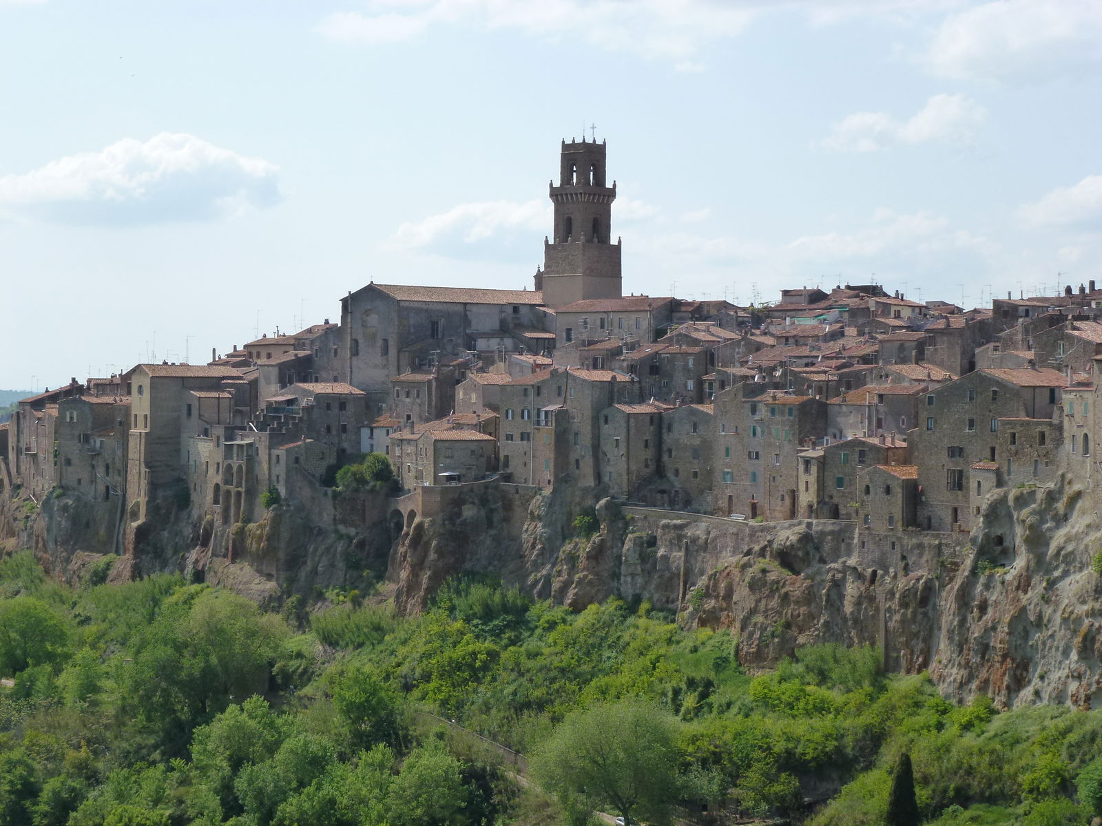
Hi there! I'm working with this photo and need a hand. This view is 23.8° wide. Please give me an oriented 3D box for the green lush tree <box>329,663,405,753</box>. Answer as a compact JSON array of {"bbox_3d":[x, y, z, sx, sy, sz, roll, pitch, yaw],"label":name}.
[{"bbox_3d":[-22.120,35.350,312.000,8.700,9.900,8.400,0,0,0],"label":"green lush tree"}]

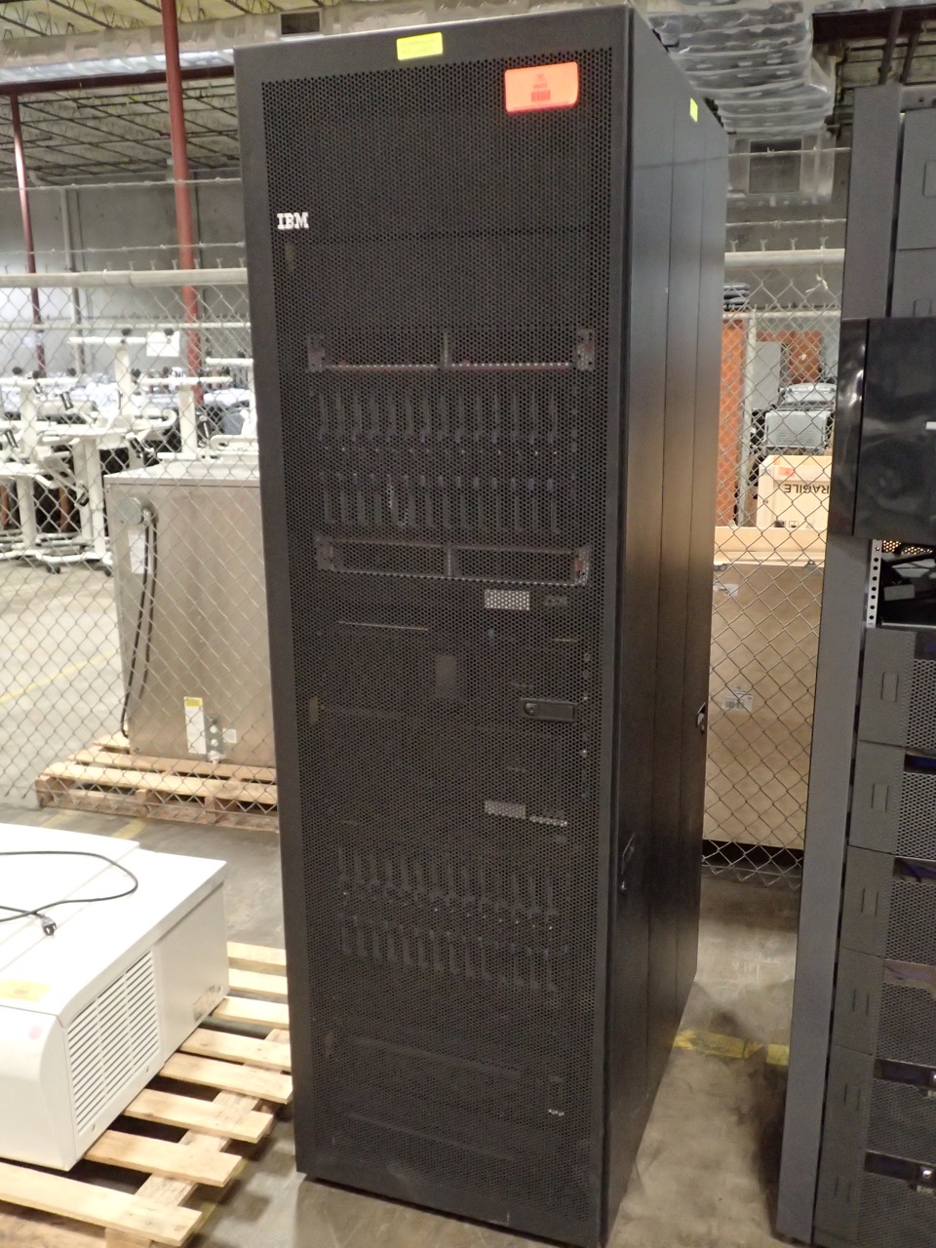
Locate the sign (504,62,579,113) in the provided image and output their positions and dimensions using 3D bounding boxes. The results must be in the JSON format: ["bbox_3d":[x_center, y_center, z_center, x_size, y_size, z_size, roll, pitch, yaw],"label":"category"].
[{"bbox_3d":[0.102,-0.738,1.489,0.102,0.054,0.003,4,14,20],"label":"sign"}]

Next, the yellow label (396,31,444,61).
[{"bbox_3d":[-0.068,-0.820,1.535,0.068,0.026,0.003,4,14,20],"label":"yellow label"}]

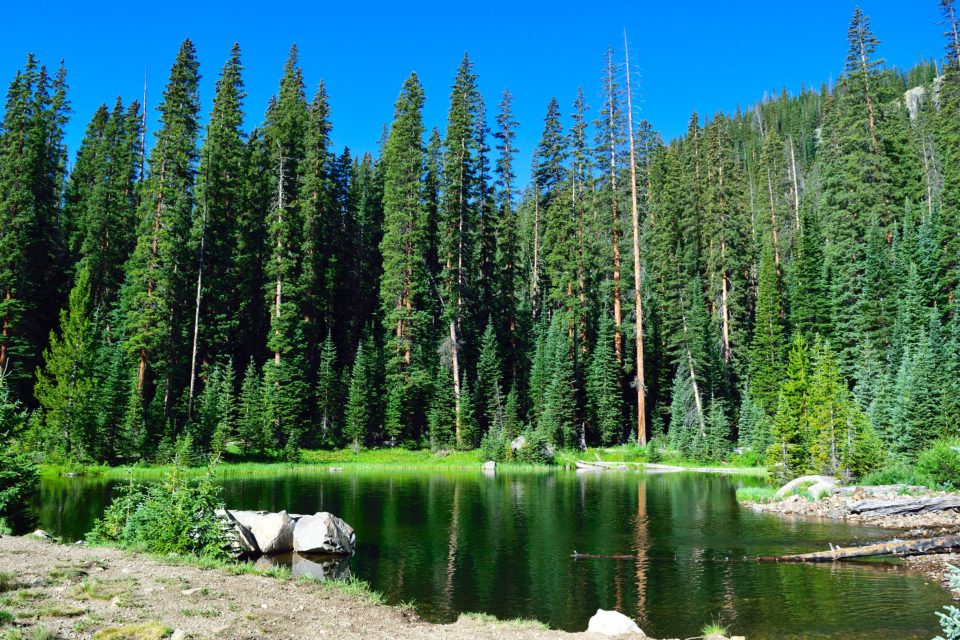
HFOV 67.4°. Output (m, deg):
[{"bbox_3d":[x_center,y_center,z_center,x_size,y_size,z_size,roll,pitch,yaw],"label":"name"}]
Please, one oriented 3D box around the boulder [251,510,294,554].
[{"bbox_3d":[-3.093,3.140,10.791,0.580,0.540,0.720,3,-7,-15],"label":"boulder"}]

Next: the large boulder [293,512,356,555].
[{"bbox_3d":[-2.317,3.161,10.797,0.880,0.530,0.740,2,-7,-11],"label":"large boulder"}]

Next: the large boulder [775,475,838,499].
[{"bbox_3d":[7.635,3.922,16.906,1.320,0.420,0.950,-2,-7,24],"label":"large boulder"}]

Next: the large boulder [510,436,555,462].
[{"bbox_3d":[2.002,4.889,27.371,1.580,0.900,1.150,1,-7,4],"label":"large boulder"}]

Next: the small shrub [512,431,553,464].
[{"bbox_3d":[1.934,4.626,26.421,1.400,1.200,1.200,1,-7,4],"label":"small shrub"}]

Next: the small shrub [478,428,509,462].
[{"bbox_3d":[0.510,4.602,26.622,1.000,1.200,1.000,1,-7,1],"label":"small shrub"}]

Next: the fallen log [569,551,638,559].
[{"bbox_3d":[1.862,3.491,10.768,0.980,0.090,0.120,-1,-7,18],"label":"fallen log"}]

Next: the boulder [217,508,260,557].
[{"bbox_3d":[-3.539,3.100,10.610,0.620,0.560,0.800,3,-7,-18],"label":"boulder"}]

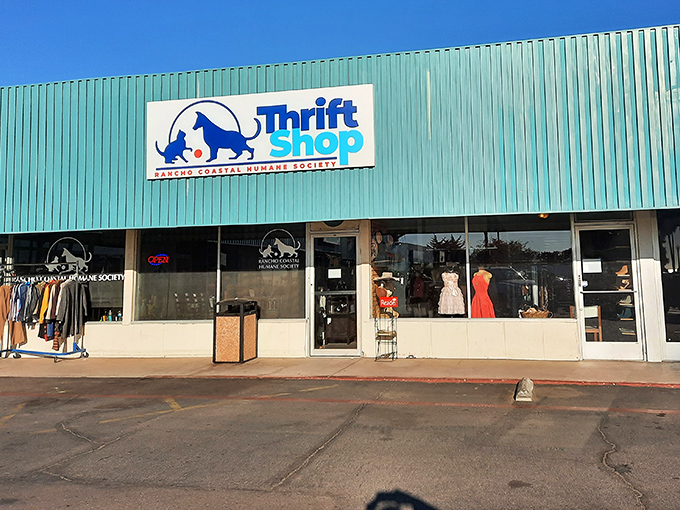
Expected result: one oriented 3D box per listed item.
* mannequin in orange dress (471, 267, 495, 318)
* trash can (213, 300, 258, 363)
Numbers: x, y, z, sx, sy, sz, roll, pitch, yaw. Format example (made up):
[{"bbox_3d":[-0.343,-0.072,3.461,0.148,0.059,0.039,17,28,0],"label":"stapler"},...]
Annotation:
[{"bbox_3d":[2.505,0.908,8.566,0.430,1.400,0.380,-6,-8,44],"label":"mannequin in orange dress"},{"bbox_3d":[-1.797,1.301,8.533,0.510,1.069,0.520,-3,-6,19],"label":"trash can"}]

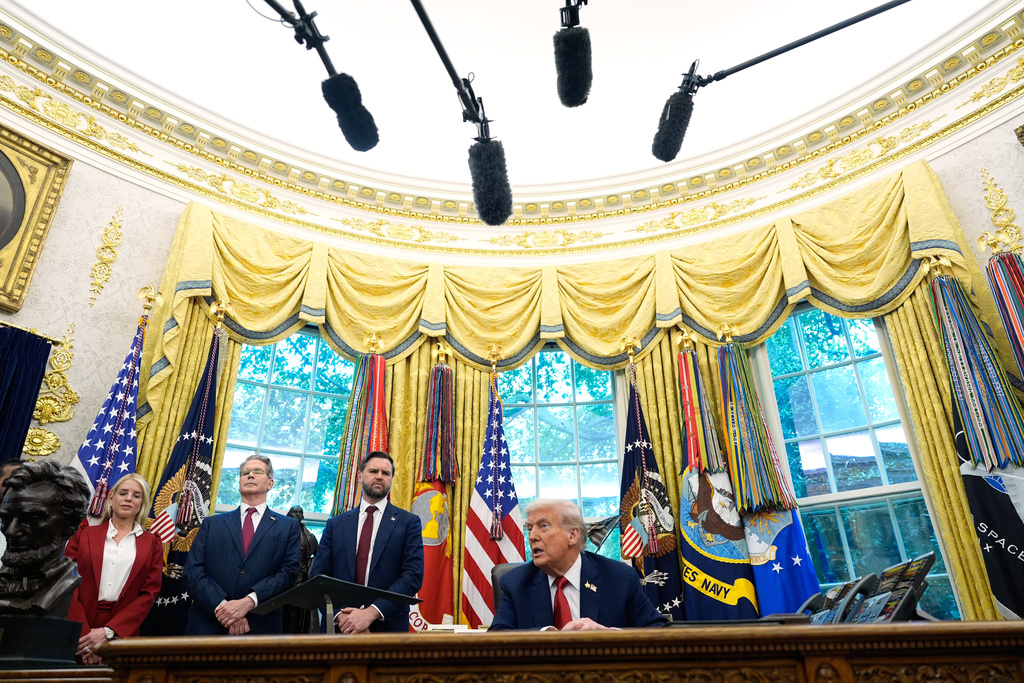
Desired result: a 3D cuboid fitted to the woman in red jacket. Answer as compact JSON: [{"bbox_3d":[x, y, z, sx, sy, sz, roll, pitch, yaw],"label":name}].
[{"bbox_3d":[-1.958,1.430,3.129,0.470,1.688,0.320,18,-31,-34],"label":"woman in red jacket"}]

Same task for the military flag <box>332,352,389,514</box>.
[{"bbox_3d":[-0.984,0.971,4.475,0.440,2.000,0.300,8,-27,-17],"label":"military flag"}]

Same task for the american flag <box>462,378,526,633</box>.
[{"bbox_3d":[-0.118,1.180,4.568,0.480,2.100,0.300,1,-26,-3],"label":"american flag"}]

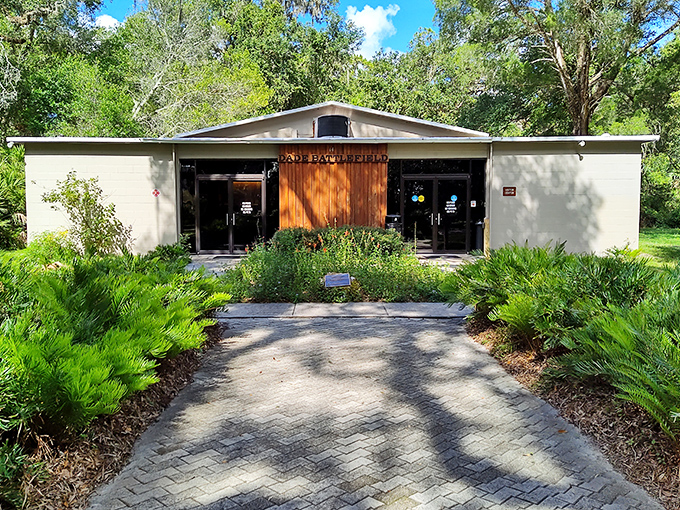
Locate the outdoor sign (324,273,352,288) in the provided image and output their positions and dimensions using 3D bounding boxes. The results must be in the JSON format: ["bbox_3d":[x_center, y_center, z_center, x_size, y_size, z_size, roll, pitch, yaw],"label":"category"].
[{"bbox_3d":[-0.028,0.424,8.750,0.420,0.240,0.040,-5,-39,0],"label":"outdoor sign"}]

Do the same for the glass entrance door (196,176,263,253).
[{"bbox_3d":[-3.010,-1.116,14.620,1.900,2.140,0.100,0,2,0],"label":"glass entrance door"}]

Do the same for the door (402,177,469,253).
[{"bbox_3d":[2.665,-1.119,14.650,1.900,2.140,0.100,0,2,0],"label":"door"}]

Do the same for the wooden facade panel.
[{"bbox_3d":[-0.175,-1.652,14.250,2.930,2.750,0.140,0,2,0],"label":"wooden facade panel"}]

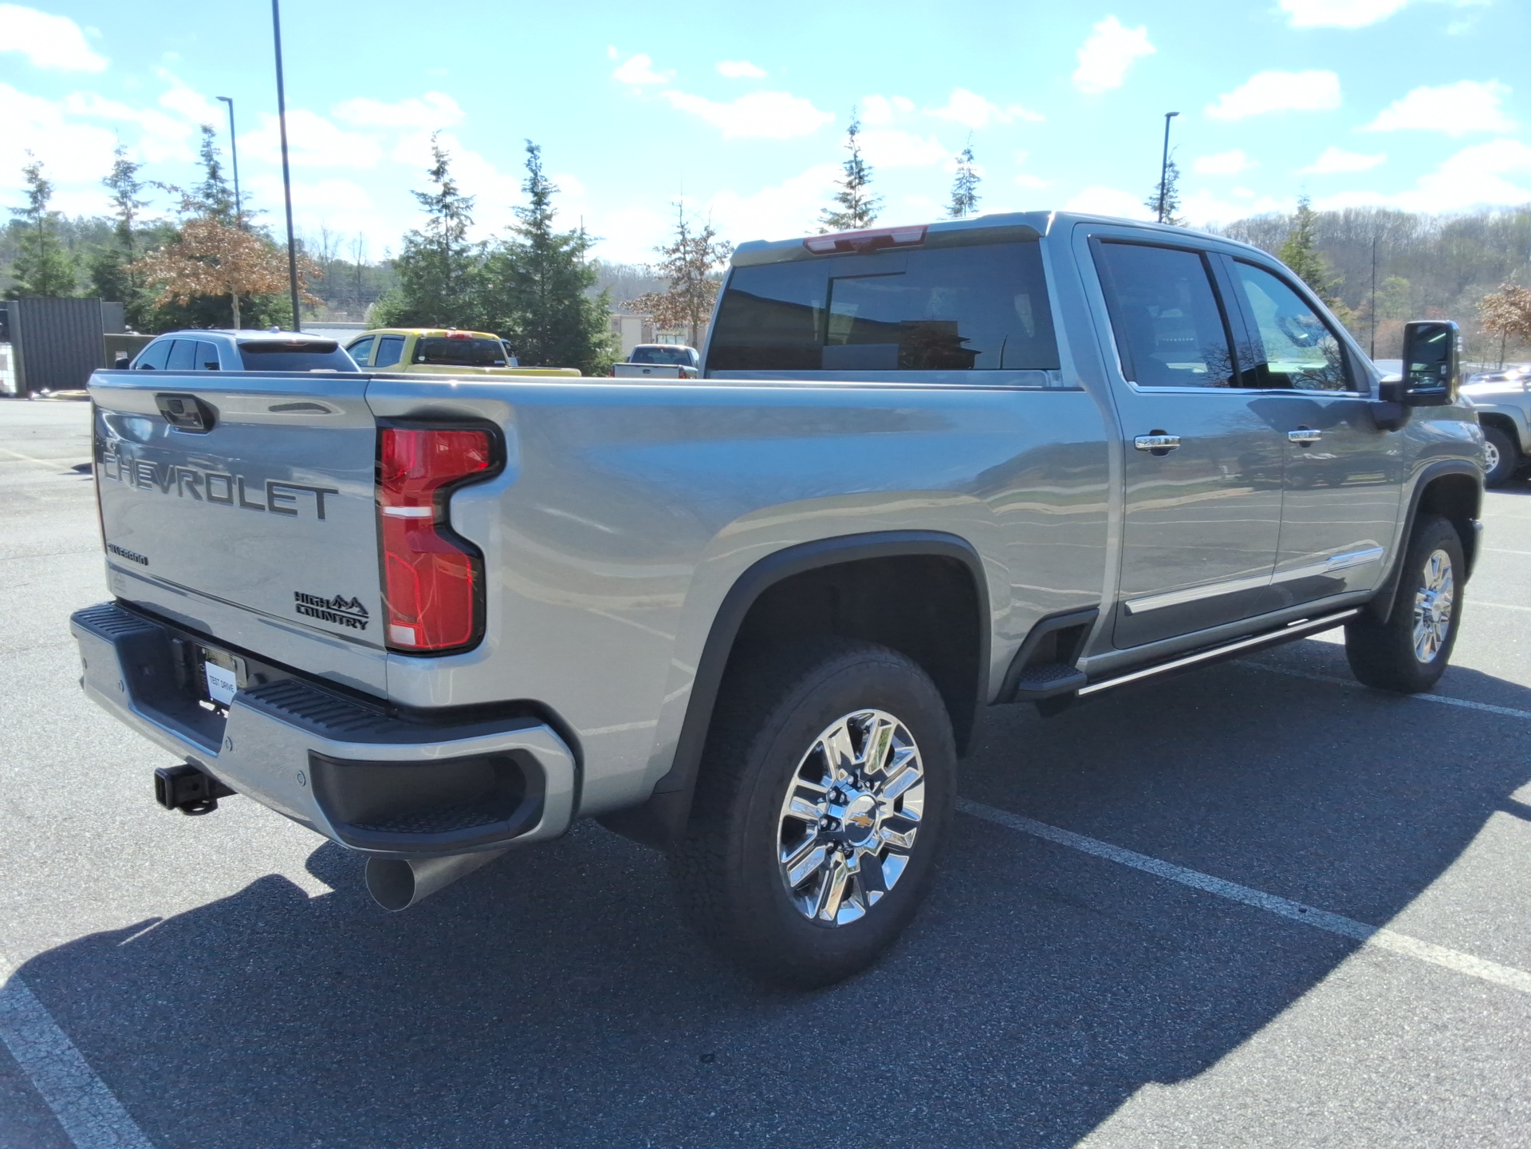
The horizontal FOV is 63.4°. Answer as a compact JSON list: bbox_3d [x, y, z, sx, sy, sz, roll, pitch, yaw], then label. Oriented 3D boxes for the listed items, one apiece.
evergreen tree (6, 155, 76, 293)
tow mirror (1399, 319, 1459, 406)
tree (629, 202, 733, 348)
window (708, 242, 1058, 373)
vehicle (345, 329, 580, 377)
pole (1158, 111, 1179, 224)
[{"bbox_3d":[-26.029,-10.748,44.536,3.300,8.500,3.300,-9,14,-44],"label":"evergreen tree"},{"bbox_3d":[2.598,-0.828,4.841,0.140,0.335,0.195,-9,14,-43],"label":"tow mirror"},{"bbox_3d":[-2.609,-8.480,39.027,3.500,6.286,3.500,0,10,-4],"label":"tree"},{"bbox_3d":[0.341,-0.884,4.197,0.070,0.390,1.570,1,6,-45],"label":"window"},{"bbox_3d":[-4.989,-2.693,18.401,1.900,1.820,5.450,-10,14,-44],"label":"vehicle"},{"bbox_3d":[12.633,-9.840,39.335,0.600,9.250,0.300,10,14,43],"label":"pole"}]

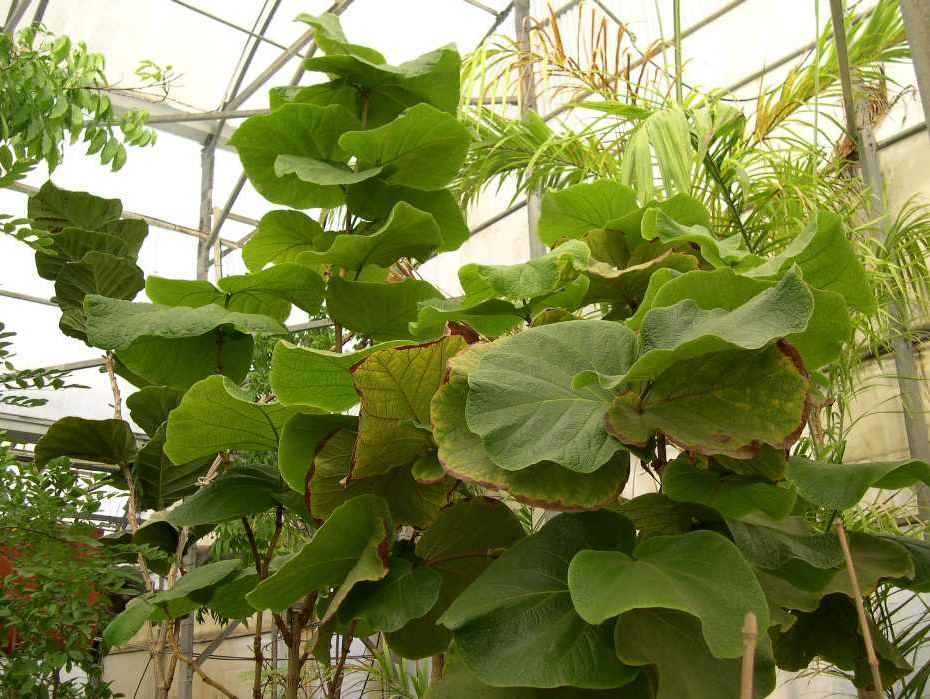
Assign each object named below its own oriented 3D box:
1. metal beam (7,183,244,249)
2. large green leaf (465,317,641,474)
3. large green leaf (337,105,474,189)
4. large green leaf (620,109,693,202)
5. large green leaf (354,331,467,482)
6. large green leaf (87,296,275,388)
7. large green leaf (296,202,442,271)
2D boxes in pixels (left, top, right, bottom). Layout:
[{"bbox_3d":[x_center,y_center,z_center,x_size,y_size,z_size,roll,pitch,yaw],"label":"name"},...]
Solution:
[{"bbox_3d":[-1.857,-0.737,5.700,1.323,0.045,0.045,14,-25,-37],"label":"metal beam"},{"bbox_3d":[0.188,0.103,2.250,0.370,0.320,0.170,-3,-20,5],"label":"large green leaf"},{"bbox_3d":[-0.163,-0.546,2.750,0.360,0.210,0.240,0,-20,-3],"label":"large green leaf"},{"bbox_3d":[0.674,-0.683,3.600,0.260,0.340,0.200,-6,-20,12],"label":"large green leaf"},{"bbox_3d":[-0.130,0.134,2.400,0.280,0.320,0.170,0,-20,-3],"label":"large green leaf"},{"bbox_3d":[-0.665,-0.016,2.400,0.420,0.200,0.260,4,-20,-15],"label":"large green leaf"},{"bbox_3d":[-0.245,-0.287,2.600,0.370,0.170,0.230,0,-20,-5],"label":"large green leaf"}]

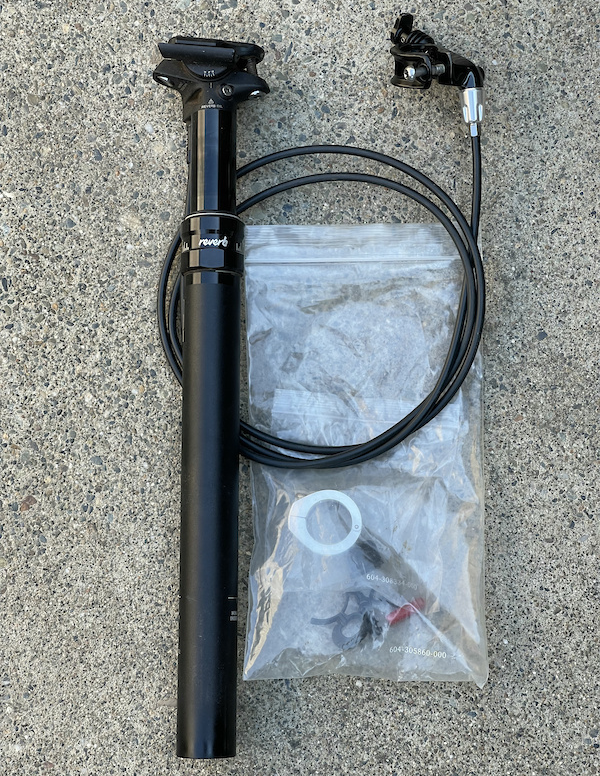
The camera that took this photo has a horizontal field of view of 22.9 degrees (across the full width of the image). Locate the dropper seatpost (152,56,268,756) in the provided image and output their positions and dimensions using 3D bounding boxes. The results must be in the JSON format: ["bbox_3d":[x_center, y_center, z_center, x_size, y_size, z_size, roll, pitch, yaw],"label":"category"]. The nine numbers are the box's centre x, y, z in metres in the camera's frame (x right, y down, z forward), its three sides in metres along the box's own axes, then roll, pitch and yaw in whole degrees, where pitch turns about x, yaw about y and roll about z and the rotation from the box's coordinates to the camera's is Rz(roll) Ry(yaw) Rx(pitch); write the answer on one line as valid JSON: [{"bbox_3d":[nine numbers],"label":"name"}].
[{"bbox_3d":[-0.049,-0.001,0.803,0.064,0.047,0.394,0,82,0],"label":"dropper seatpost"}]

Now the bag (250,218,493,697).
[{"bbox_3d":[0.036,0.032,0.807,0.134,0.020,0.254,0,82,0],"label":"bag"}]

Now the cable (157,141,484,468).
[{"bbox_3d":[0.011,-0.048,0.818,0.181,0.022,0.185,0,82,0],"label":"cable"}]

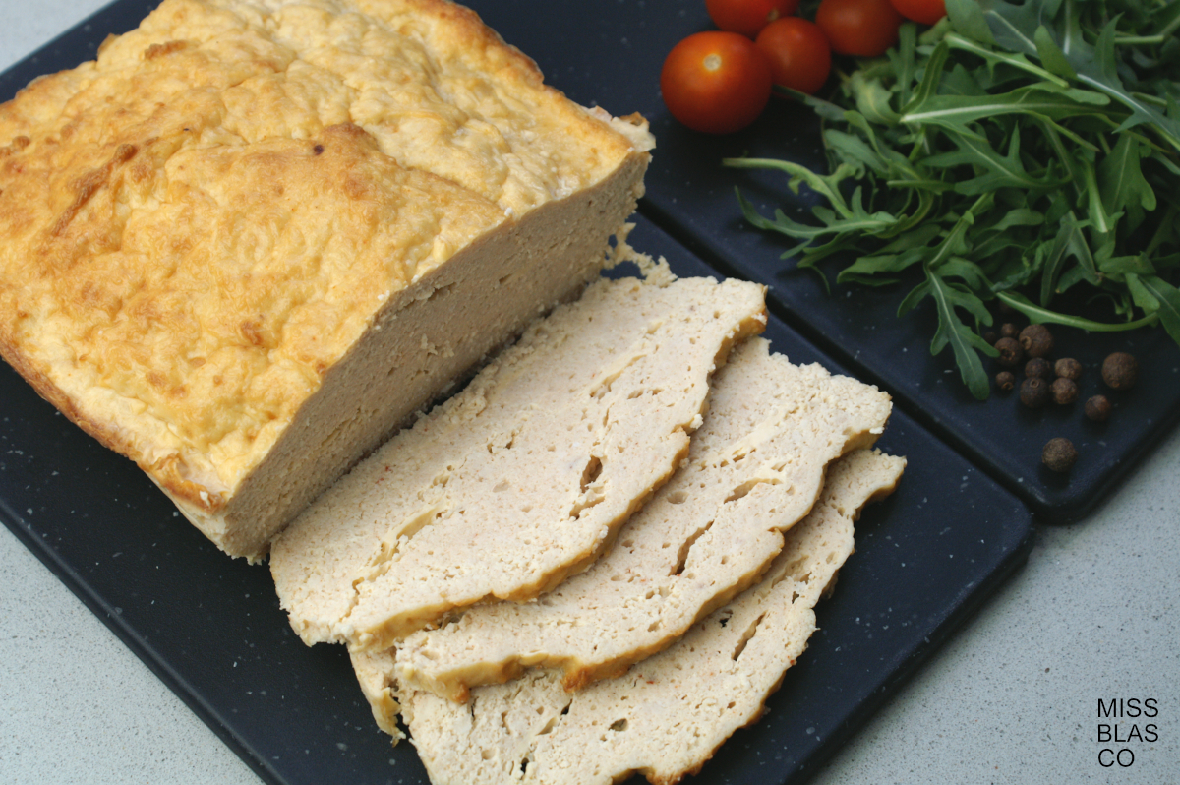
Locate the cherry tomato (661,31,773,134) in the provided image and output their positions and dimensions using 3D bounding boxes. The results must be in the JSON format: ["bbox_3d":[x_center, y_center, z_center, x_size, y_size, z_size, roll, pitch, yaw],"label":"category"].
[{"bbox_3d":[0.030,-0.073,0.518,0.026,0.024,0.025,0,59,0],"label":"cherry tomato"}]

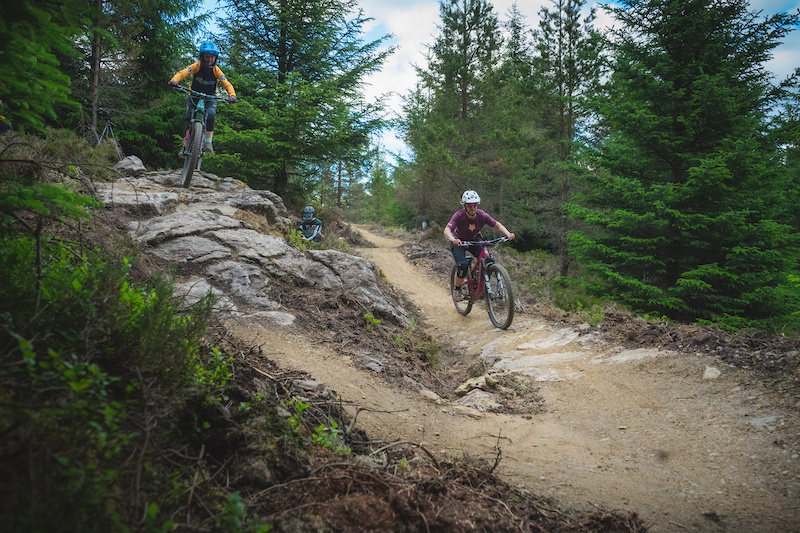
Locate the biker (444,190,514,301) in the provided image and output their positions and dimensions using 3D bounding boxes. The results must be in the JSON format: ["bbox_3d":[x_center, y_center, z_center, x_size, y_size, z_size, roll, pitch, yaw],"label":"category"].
[{"bbox_3d":[0.900,-0.250,7.680,0.820,1.360,0.820,1,-2,-12],"label":"biker"}]

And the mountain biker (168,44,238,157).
[{"bbox_3d":[-2.300,-1.940,7.280,0.780,1.340,0.780,1,-2,-14],"label":"mountain biker"}]

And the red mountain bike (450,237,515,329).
[{"bbox_3d":[0.975,0.165,7.590,0.780,1.070,1.920,-4,4,-15],"label":"red mountain bike"}]

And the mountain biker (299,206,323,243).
[{"bbox_3d":[-1.770,-0.660,12.400,0.580,1.100,0.700,0,-2,14],"label":"mountain biker"}]

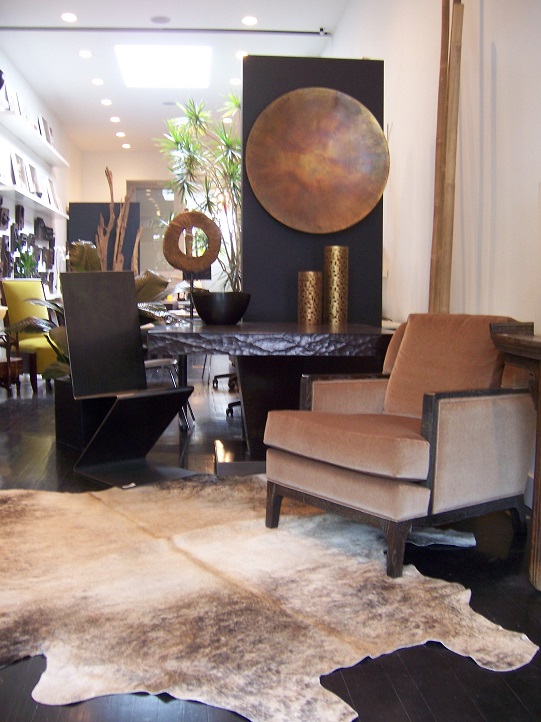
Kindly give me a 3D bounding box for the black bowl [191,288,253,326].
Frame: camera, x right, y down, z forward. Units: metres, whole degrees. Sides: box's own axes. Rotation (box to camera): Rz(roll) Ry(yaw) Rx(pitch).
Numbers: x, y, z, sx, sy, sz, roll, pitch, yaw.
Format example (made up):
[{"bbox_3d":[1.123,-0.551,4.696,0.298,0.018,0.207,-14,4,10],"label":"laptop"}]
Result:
[{"bbox_3d":[-0.297,-0.316,4.522,0.344,0.204,0.344,0,5,0],"label":"black bowl"}]

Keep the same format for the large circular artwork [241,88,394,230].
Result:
[{"bbox_3d":[0.298,-1.246,4.664,0.898,0.898,0.060,-1,5,-6],"label":"large circular artwork"}]

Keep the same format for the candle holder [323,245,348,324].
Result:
[{"bbox_3d":[0.393,-0.452,4.502,0.150,0.477,0.150,0,5,-5],"label":"candle holder"}]

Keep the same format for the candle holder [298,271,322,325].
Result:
[{"bbox_3d":[0.241,-0.375,4.506,0.142,0.323,0.142,0,5,-5],"label":"candle holder"}]

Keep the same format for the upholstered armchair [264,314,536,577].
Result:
[{"bbox_3d":[0.527,0.258,3.059,0.850,0.874,0.740,-4,7,-38],"label":"upholstered armchair"}]

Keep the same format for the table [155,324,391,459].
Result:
[{"bbox_3d":[-0.020,0.207,4.158,1.170,0.770,1.080,0,5,-5],"label":"table"}]

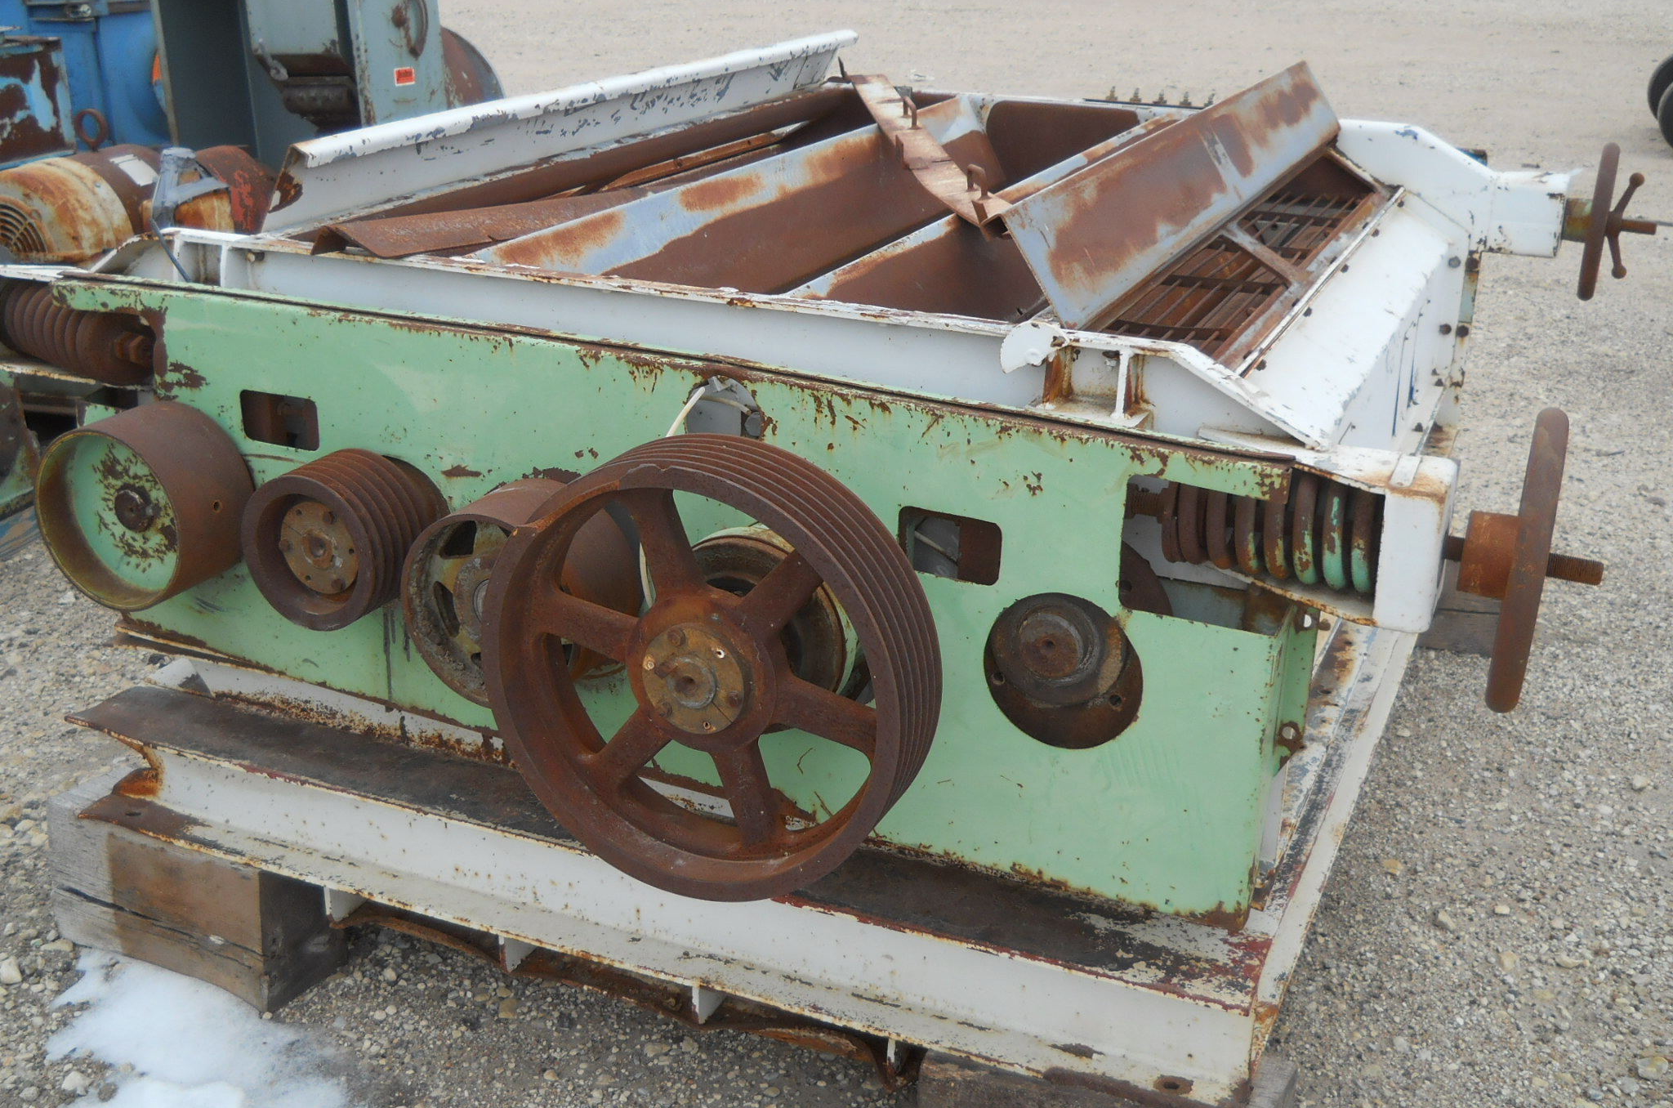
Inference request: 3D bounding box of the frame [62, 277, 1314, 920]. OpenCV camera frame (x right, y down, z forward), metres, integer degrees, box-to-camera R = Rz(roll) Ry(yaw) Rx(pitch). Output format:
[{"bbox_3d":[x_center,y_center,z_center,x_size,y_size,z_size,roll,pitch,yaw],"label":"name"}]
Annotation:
[{"bbox_3d":[-0.282,-0.019,2.364,1.751,0.552,0.165,11,25,23],"label":"frame"}]

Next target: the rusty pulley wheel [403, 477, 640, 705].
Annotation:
[{"bbox_3d":[-0.395,0.055,2.246,0.271,0.271,0.131,11,25,23],"label":"rusty pulley wheel"}]

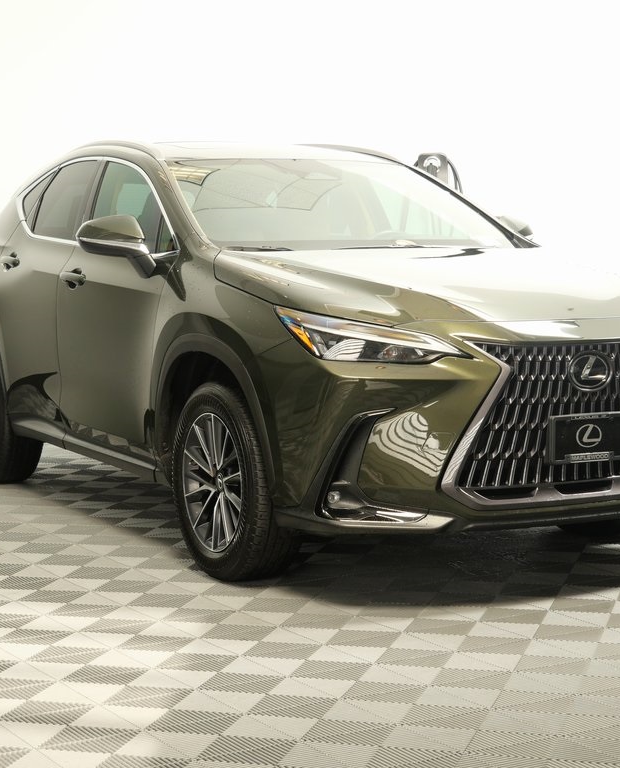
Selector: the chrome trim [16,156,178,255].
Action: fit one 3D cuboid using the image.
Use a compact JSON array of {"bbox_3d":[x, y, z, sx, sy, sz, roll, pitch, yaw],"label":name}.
[{"bbox_3d":[-0.898,-0.780,7.120,0.240,0.430,2.080,-3,6,-28],"label":"chrome trim"}]

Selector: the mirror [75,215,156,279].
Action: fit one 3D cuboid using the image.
[{"bbox_3d":[-0.755,-0.536,6.431,0.250,0.240,0.220,-3,6,-28],"label":"mirror"}]

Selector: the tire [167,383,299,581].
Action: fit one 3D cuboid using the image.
[{"bbox_3d":[-0.273,0.346,5.975,0.240,0.725,0.730,-3,6,-28],"label":"tire"}]

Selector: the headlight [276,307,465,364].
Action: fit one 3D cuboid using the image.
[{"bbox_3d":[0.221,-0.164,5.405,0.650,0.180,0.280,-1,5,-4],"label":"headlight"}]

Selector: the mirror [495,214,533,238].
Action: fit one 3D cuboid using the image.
[{"bbox_3d":[0.939,-0.636,7.351,0.250,0.220,0.220,-3,6,-28],"label":"mirror"}]

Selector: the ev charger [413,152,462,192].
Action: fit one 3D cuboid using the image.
[{"bbox_3d":[0.779,-1.290,10.200,0.270,0.280,0.140,1,6,16],"label":"ev charger"}]

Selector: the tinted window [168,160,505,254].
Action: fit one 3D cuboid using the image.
[{"bbox_3d":[0.117,-0.746,6.827,1.460,0.200,0.930,-3,31,-28],"label":"tinted window"}]

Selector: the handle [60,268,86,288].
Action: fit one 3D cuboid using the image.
[{"bbox_3d":[-0.997,-0.445,6.971,0.070,0.080,0.230,-3,6,-28],"label":"handle"}]

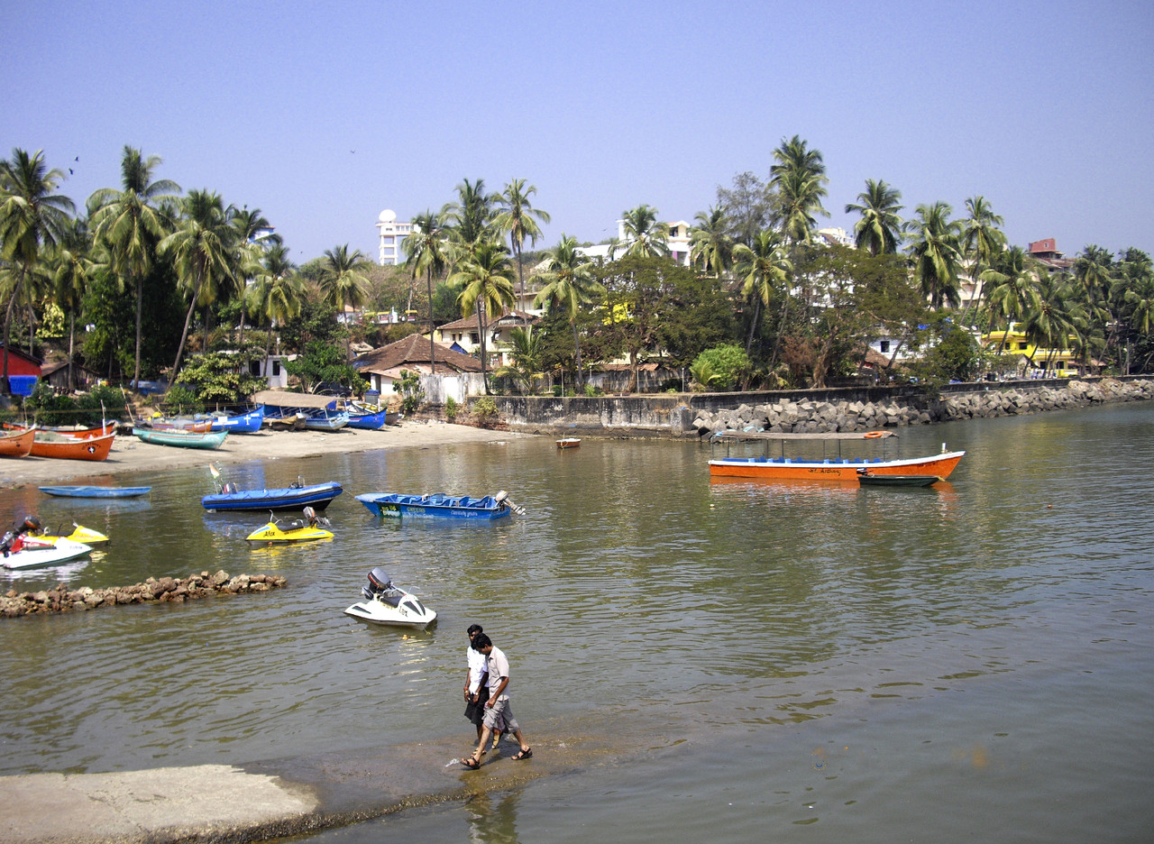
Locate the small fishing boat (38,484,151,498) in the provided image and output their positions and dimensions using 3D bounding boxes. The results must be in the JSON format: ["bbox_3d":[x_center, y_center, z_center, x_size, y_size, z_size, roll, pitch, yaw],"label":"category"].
[{"bbox_3d":[-19.020,2.760,50.000,4.500,0.500,0.950,0,3,-5],"label":"small fishing boat"}]

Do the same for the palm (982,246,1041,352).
[{"bbox_3d":[40.204,-10.072,117.640,5.200,12.520,5.200,1,3,19],"label":"palm"}]

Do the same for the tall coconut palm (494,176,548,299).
[{"bbox_3d":[-4.397,-10.635,98.575,5.000,16.400,5.000,0,3,0],"label":"tall coconut palm"}]

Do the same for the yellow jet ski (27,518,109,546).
[{"bbox_3d":[-15.100,3.220,37.200,2.750,0.950,1.100,-1,3,-16],"label":"yellow jet ski"}]

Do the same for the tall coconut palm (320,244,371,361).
[{"bbox_3d":[-19.610,-8.990,107.000,4.600,12.110,4.600,0,3,0],"label":"tall coconut palm"}]

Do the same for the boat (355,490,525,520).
[{"bbox_3d":[-4.330,2.671,39.897,5.200,1.000,1.650,1,3,14],"label":"boat"}]

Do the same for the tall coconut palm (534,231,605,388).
[{"bbox_3d":[-0.660,-8.320,97.000,5.300,12.290,5.300,0,3,0],"label":"tall coconut palm"}]

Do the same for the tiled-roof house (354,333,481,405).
[{"bbox_3d":[-11.856,-4.429,95.899,10.200,4.600,8.500,0,3,-7],"label":"tiled-roof house"}]

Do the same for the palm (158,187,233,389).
[{"bbox_3d":[-25.654,-8.779,85.665,5.100,13.720,5.100,-1,3,-17],"label":"palm"}]

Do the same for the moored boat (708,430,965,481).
[{"bbox_3d":[10.638,1.480,52.352,10.300,2.250,2.200,1,3,19],"label":"moored boat"}]

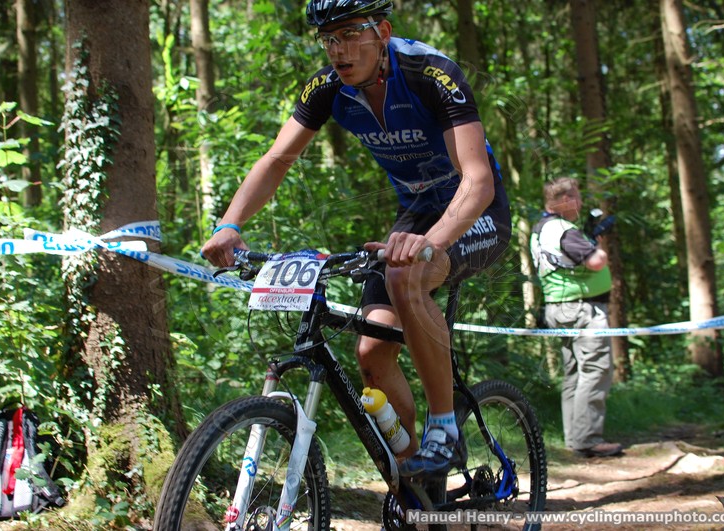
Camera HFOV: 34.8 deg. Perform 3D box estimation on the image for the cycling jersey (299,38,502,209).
[{"bbox_3d":[0.160,-0.385,3.320,0.580,0.570,0.360,-8,35,39],"label":"cycling jersey"}]

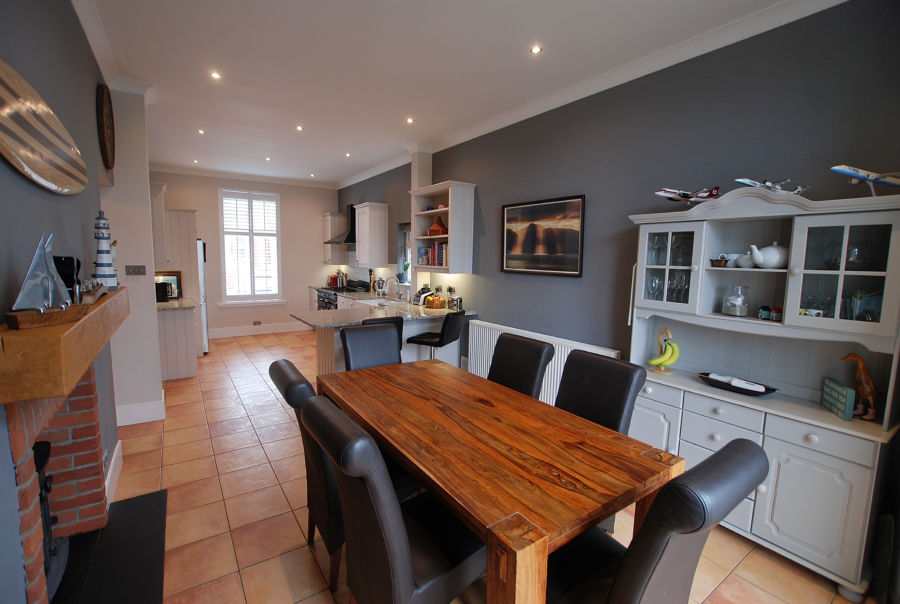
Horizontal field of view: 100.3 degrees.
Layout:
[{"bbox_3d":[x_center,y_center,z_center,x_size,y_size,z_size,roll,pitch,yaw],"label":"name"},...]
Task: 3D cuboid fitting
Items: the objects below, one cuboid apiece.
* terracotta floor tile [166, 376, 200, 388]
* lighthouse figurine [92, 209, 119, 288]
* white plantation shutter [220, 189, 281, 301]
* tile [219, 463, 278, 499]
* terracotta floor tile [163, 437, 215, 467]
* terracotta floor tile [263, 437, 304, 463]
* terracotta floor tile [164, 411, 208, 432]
[{"bbox_3d":[-3.343,1.005,4.699,0.335,0.010,0.335,-2,7,-36],"label":"terracotta floor tile"},{"bbox_3d":[-1.885,-0.284,2.046,0.110,0.420,0.110,-2,8,-36],"label":"lighthouse figurine"},{"bbox_3d":[-3.698,-1.018,7.047,0.990,2.030,0.060,-2,8,-36],"label":"white plantation shutter"},{"bbox_3d":[-1.405,1.250,2.634,0.331,0.012,0.331,-4,8,-36],"label":"tile"},{"bbox_3d":[-2.072,1.198,2.976,0.331,0.012,0.331,-4,8,-36],"label":"terracotta floor tile"},{"bbox_3d":[-1.372,1.242,3.185,0.335,0.010,0.335,-2,7,-36],"label":"terracotta floor tile"},{"bbox_3d":[-2.533,1.151,3.602,0.335,0.010,0.335,-2,7,-36],"label":"terracotta floor tile"}]

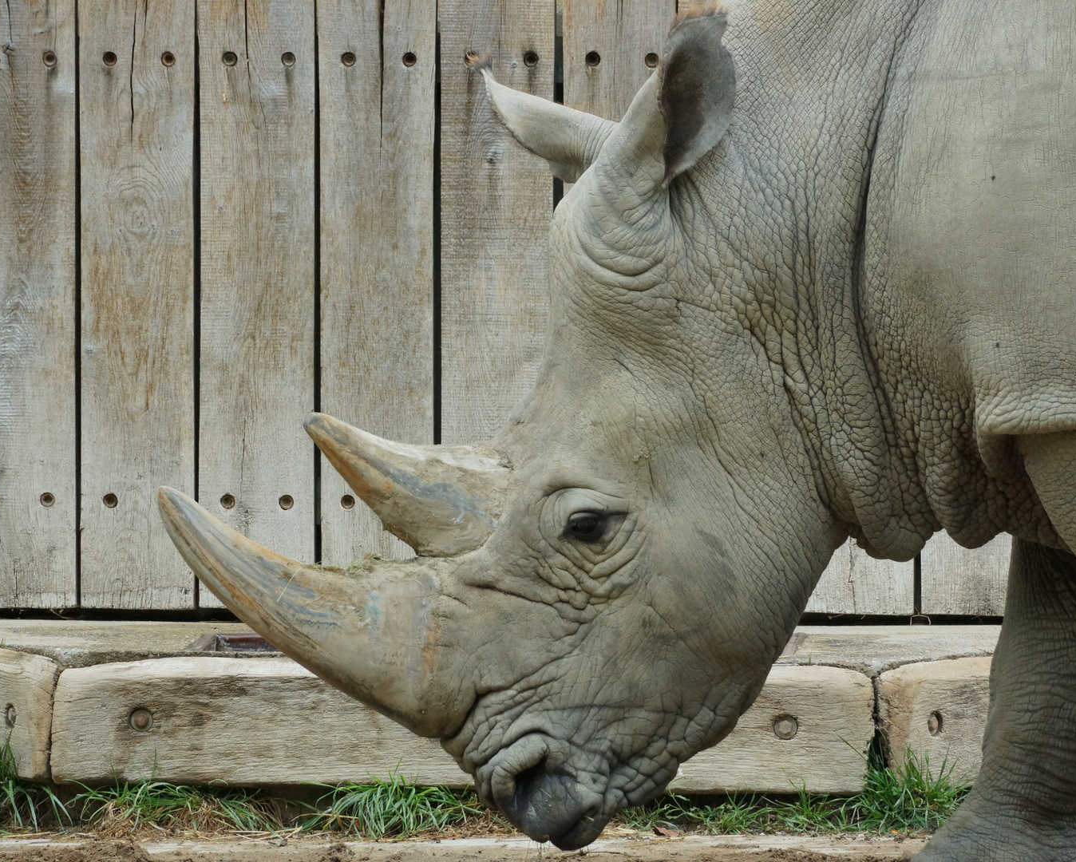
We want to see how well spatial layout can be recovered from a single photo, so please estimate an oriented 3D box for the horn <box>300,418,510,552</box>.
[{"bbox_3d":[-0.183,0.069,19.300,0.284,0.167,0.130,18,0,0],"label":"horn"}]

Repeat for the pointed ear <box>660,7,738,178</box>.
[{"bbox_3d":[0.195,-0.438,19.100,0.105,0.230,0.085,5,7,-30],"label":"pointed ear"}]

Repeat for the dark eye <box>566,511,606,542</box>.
[{"bbox_3d":[0.063,0.125,19.140,0.052,0.040,0.032,1,3,12],"label":"dark eye"}]

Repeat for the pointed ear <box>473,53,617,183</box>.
[{"bbox_3d":[0.011,-0.416,19.450,0.215,0.085,0.100,37,55,18],"label":"pointed ear"}]

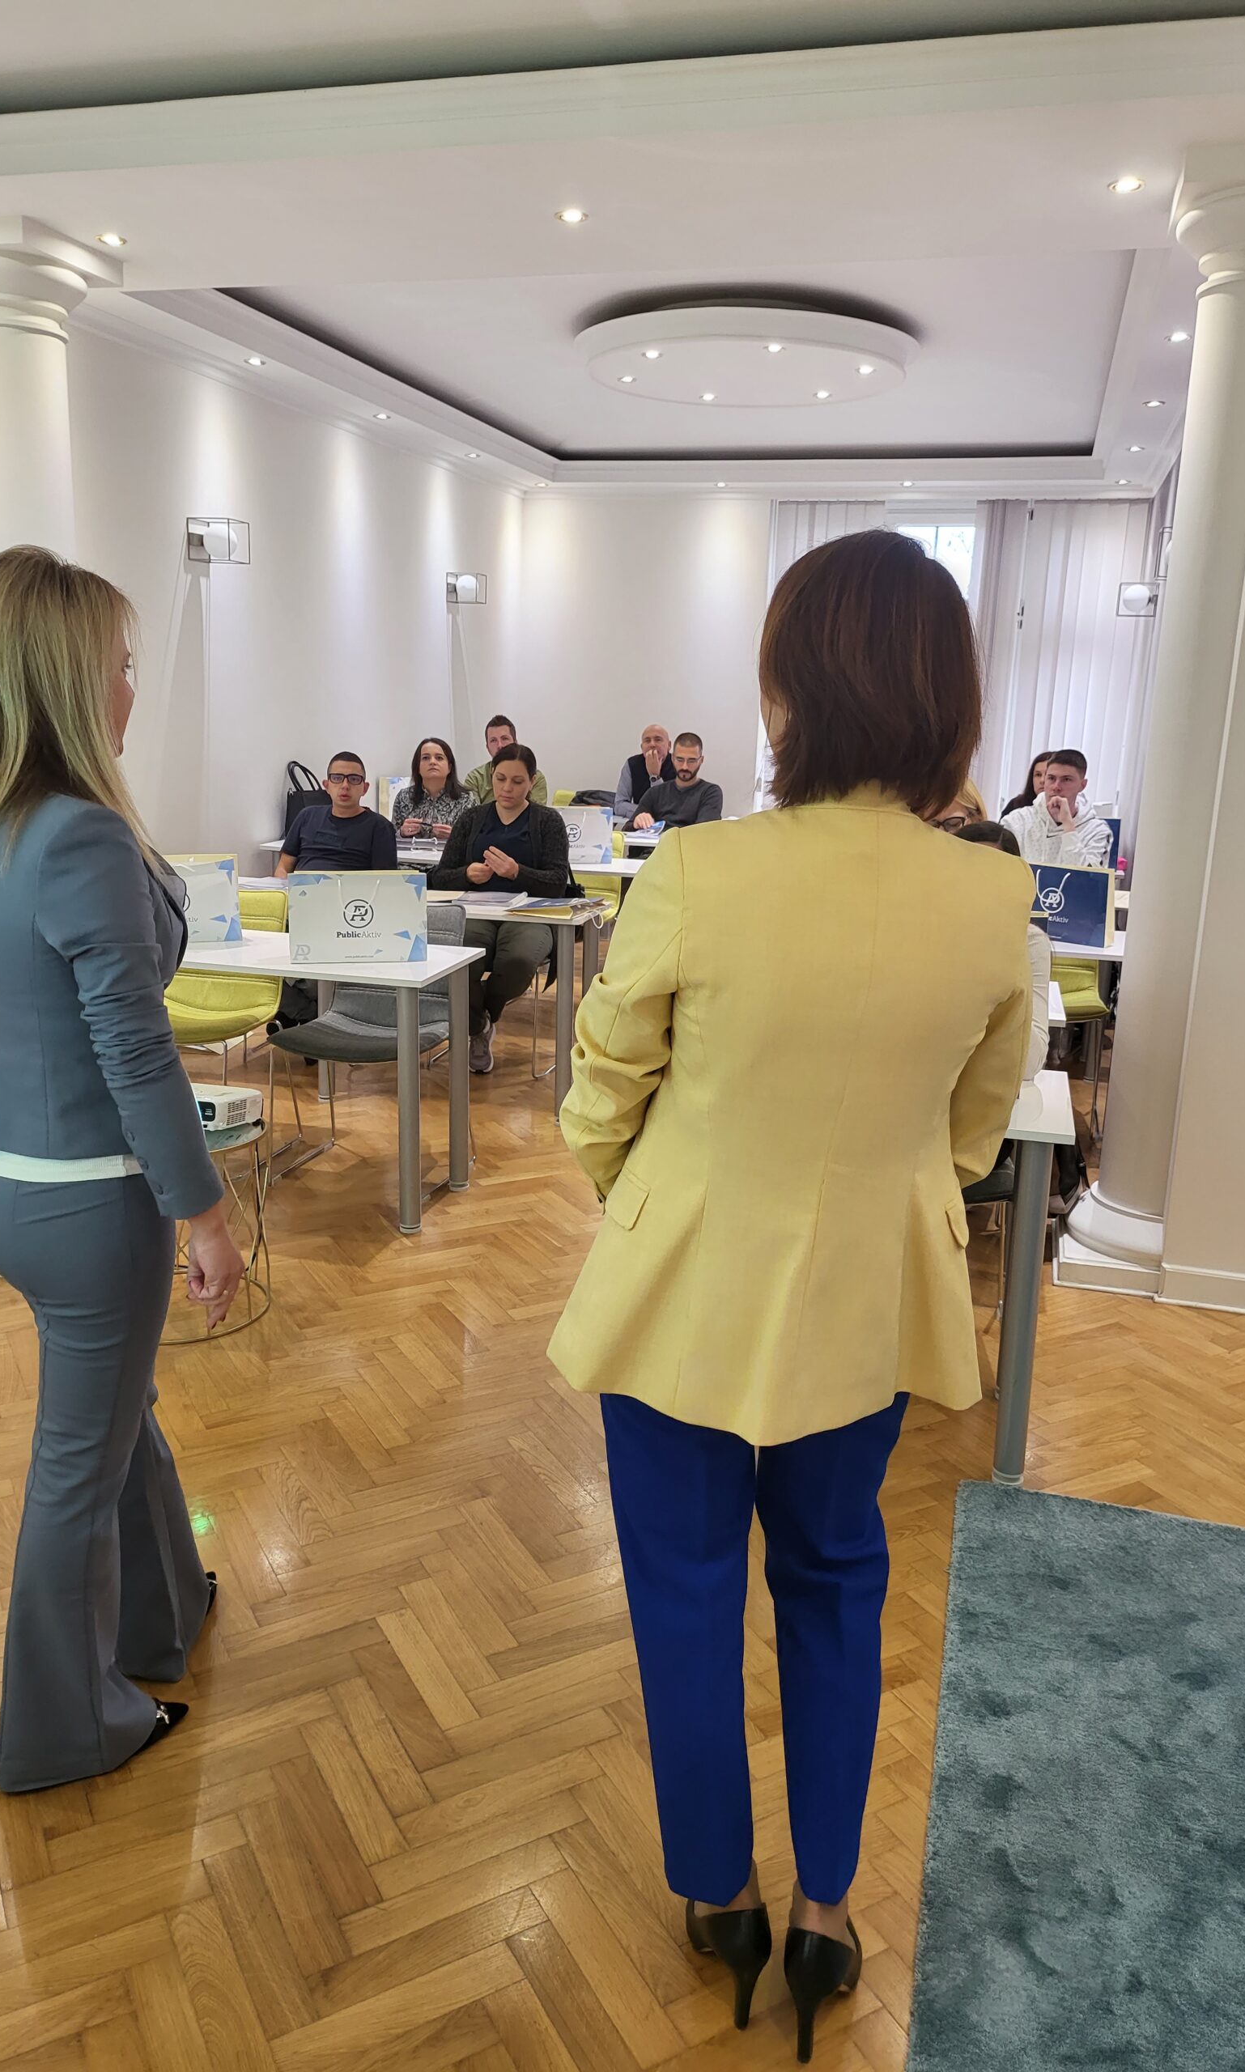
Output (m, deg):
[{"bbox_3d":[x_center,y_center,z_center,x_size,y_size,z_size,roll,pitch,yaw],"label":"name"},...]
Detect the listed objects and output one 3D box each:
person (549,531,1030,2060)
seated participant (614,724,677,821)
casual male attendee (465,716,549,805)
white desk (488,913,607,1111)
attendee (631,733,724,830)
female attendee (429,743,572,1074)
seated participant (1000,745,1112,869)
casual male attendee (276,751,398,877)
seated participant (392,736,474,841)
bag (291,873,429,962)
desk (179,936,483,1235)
[{"bbox_3d":[0.178,0.333,1.628,0.510,1.700,0.400,4,14,7],"label":"person"},{"bbox_3d":[0.238,-1.253,8.818,0.530,1.290,0.750,4,14,7],"label":"seated participant"},{"bbox_3d":[-0.715,-1.168,8.313,0.530,1.310,0.750,3,14,5],"label":"casual male attendee"},{"bbox_3d":[-0.604,-0.137,5.343,1.040,0.750,0.540,6,14,15],"label":"white desk"},{"bbox_3d":[0.303,-1.073,8.253,0.560,1.280,0.800,5,14,13],"label":"attendee"},{"bbox_3d":[-0.521,-0.555,6.020,0.540,1.285,0.780,4,14,7],"label":"female attendee"},{"bbox_3d":[1.876,-0.594,6.311,0.550,1.310,0.750,8,15,23],"label":"seated participant"},{"bbox_3d":[-1.217,-0.562,6.061,0.550,1.235,0.780,4,14,7],"label":"casual male attendee"},{"bbox_3d":[-1.028,-0.893,7.423,0.500,1.240,0.750,4,14,7],"label":"seated participant"},{"bbox_3d":[-0.773,-0.348,4.201,0.385,0.258,0.100,-2,14,-17],"label":"bag"},{"bbox_3d":[-1.033,0.105,4.308,1.150,0.750,0.540,6,14,15],"label":"desk"}]

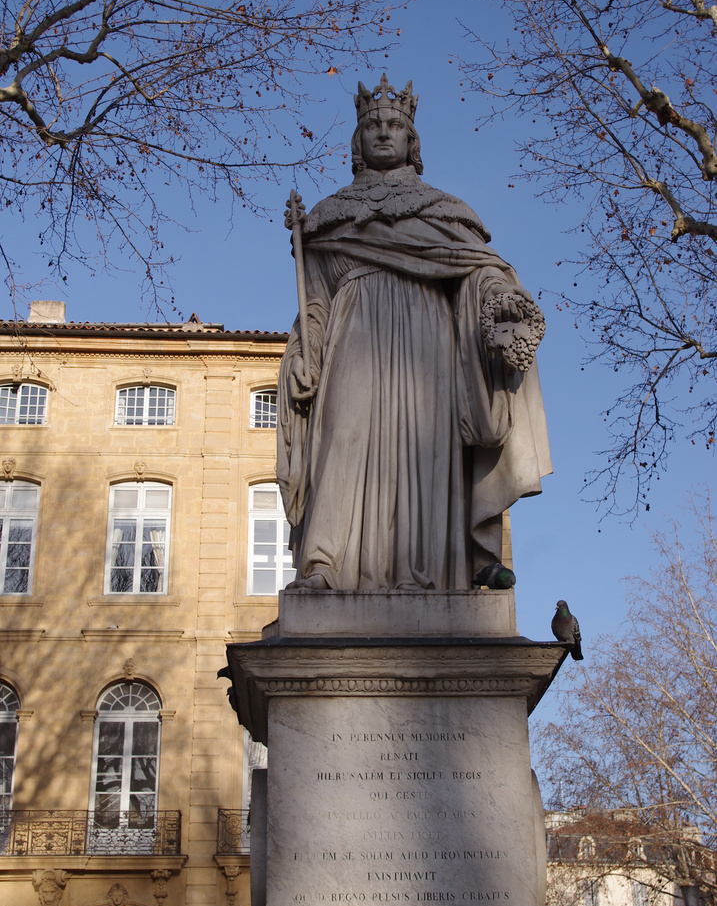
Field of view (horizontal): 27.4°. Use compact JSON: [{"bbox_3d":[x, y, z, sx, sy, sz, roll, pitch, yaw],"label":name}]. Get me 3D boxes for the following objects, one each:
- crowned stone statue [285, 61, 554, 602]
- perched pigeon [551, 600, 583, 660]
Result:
[{"bbox_3d":[0.276,-0.699,7.826,1.384,3.272,0.920,0,-25,-2],"label":"crowned stone statue"},{"bbox_3d":[0.928,0.784,6.520,0.120,0.250,0.200,-18,-29,32],"label":"perched pigeon"}]

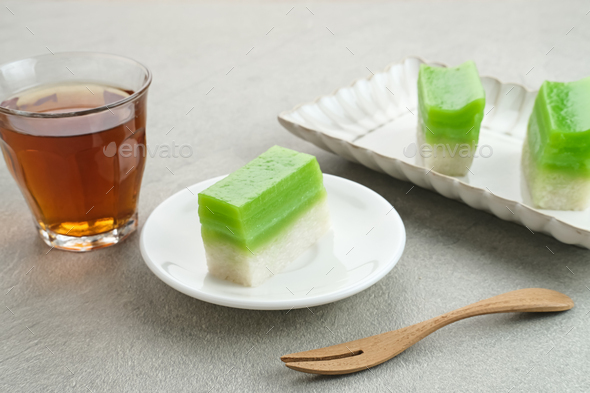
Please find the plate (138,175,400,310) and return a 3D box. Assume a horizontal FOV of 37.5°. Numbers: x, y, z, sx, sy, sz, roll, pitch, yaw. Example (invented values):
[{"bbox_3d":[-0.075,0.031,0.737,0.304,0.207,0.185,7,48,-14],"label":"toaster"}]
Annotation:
[{"bbox_3d":[-0.011,0.024,0.445,0.133,0.017,0.133,0,29,0],"label":"plate"}]

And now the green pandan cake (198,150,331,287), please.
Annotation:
[{"bbox_3d":[-0.013,0.008,0.427,0.027,0.044,0.065,19,34,30],"label":"green pandan cake"}]

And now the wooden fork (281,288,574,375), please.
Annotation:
[{"bbox_3d":[0.062,0.057,0.385,0.140,0.015,0.019,-10,30,-17],"label":"wooden fork"}]

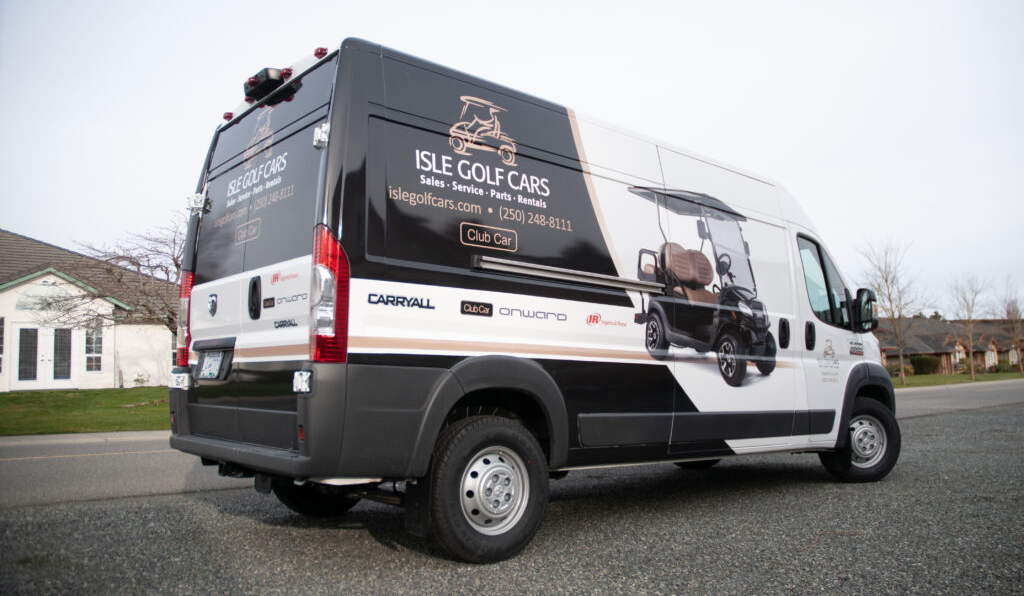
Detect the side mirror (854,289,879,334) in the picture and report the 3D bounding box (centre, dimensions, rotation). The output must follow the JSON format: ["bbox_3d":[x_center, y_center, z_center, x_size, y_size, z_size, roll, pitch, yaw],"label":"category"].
[{"bbox_3d":[2.898,0.106,6.267,0.155,0.370,0.220,4,-7,-40],"label":"side mirror"}]

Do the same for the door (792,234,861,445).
[{"bbox_3d":[2.546,0.282,6.220,1.060,1.690,0.220,4,-7,-40],"label":"door"}]

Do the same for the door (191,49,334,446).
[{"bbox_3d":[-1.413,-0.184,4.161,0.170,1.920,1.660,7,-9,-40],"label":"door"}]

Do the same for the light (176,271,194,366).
[{"bbox_3d":[-2.027,0.132,4.836,0.150,0.610,0.180,4,-7,-40],"label":"light"}]

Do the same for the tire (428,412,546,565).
[{"bbox_3d":[-0.130,0.979,3.943,0.740,0.735,0.230,4,-7,-40],"label":"tire"}]

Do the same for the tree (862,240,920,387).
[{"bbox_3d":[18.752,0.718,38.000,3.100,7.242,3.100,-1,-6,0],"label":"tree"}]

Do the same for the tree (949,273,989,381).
[{"bbox_3d":[28.271,1.765,47.500,2.600,6.789,2.600,-1,-6,0],"label":"tree"}]

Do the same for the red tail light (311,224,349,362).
[{"bbox_3d":[-0.823,-0.024,3.413,0.150,0.610,0.180,4,-7,-40],"label":"red tail light"}]

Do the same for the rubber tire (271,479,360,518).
[{"bbox_3d":[-1.283,1.127,5.305,0.740,0.735,0.230,4,-7,-40],"label":"rubber tire"}]

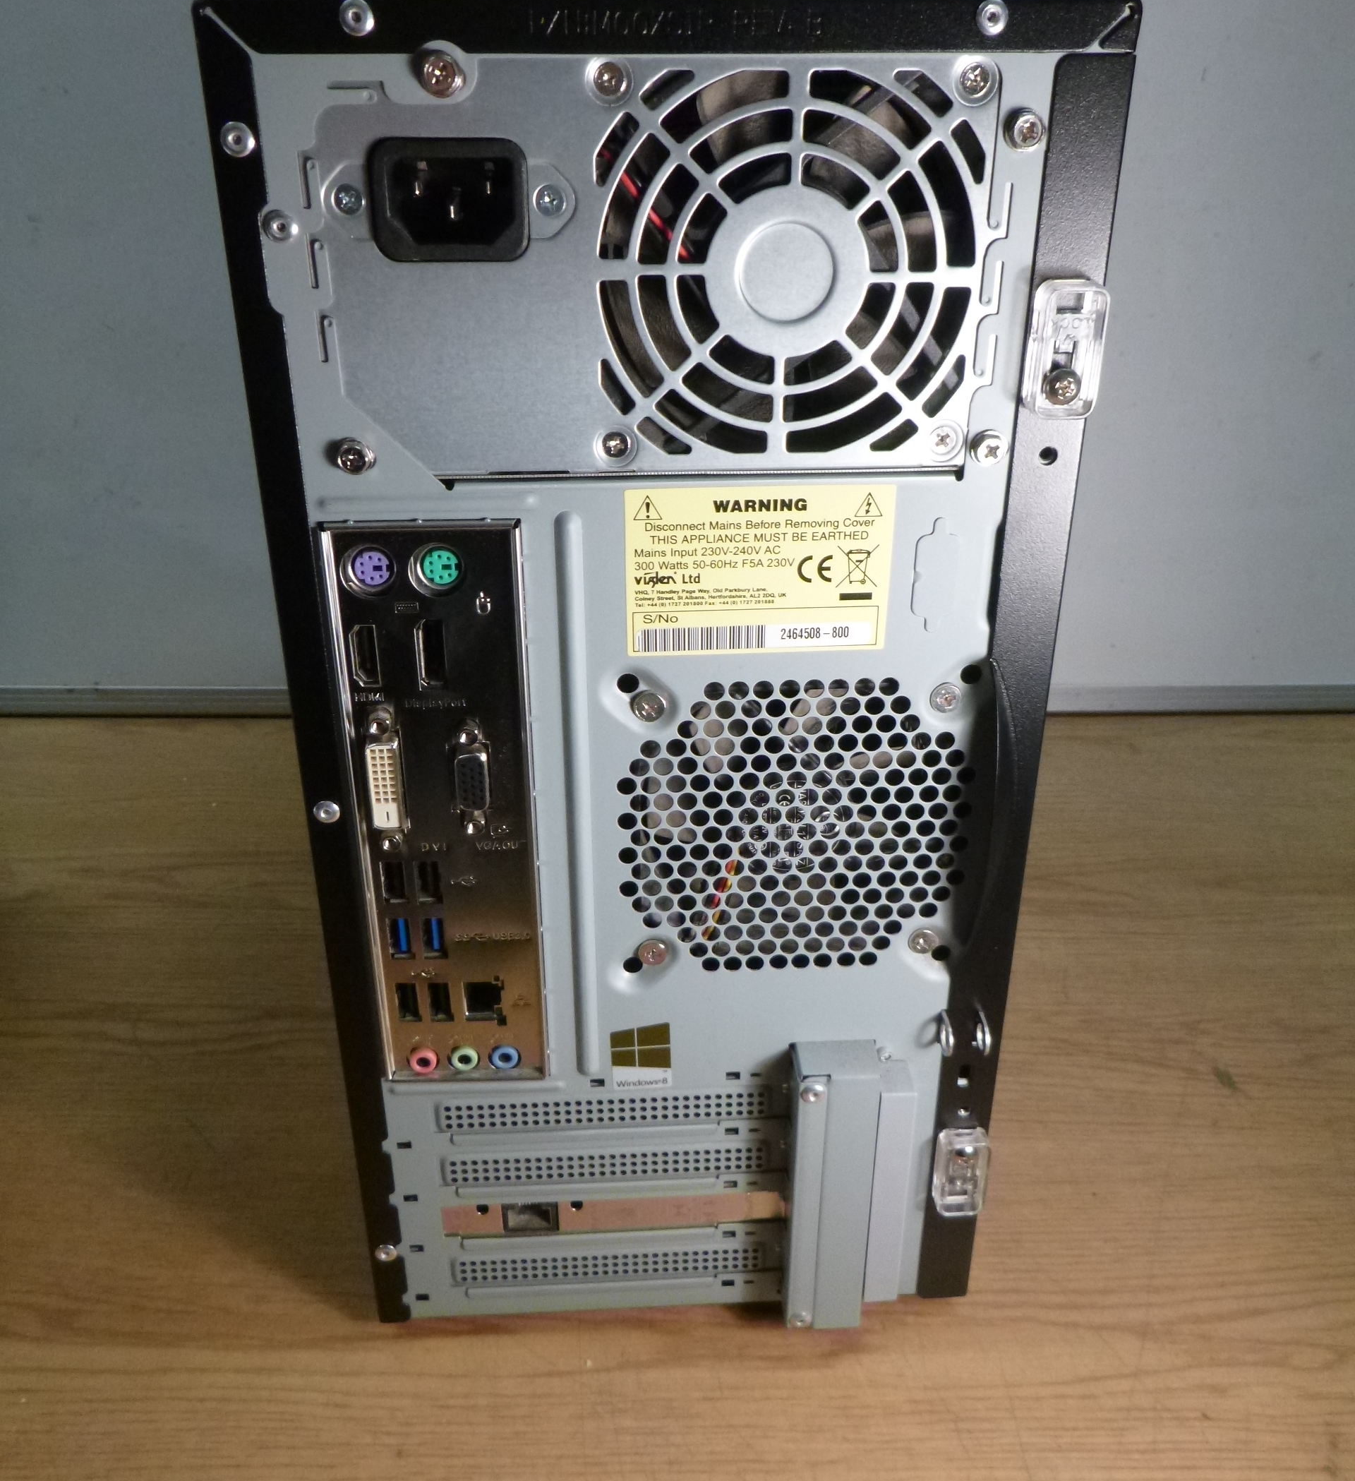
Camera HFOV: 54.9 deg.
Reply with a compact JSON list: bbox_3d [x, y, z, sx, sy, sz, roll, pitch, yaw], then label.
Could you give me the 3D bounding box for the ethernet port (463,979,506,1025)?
[{"bbox_3d":[-0.052,0.068,0.358,0.011,0.015,0.012,-2,27,-3],"label":"ethernet port"}]

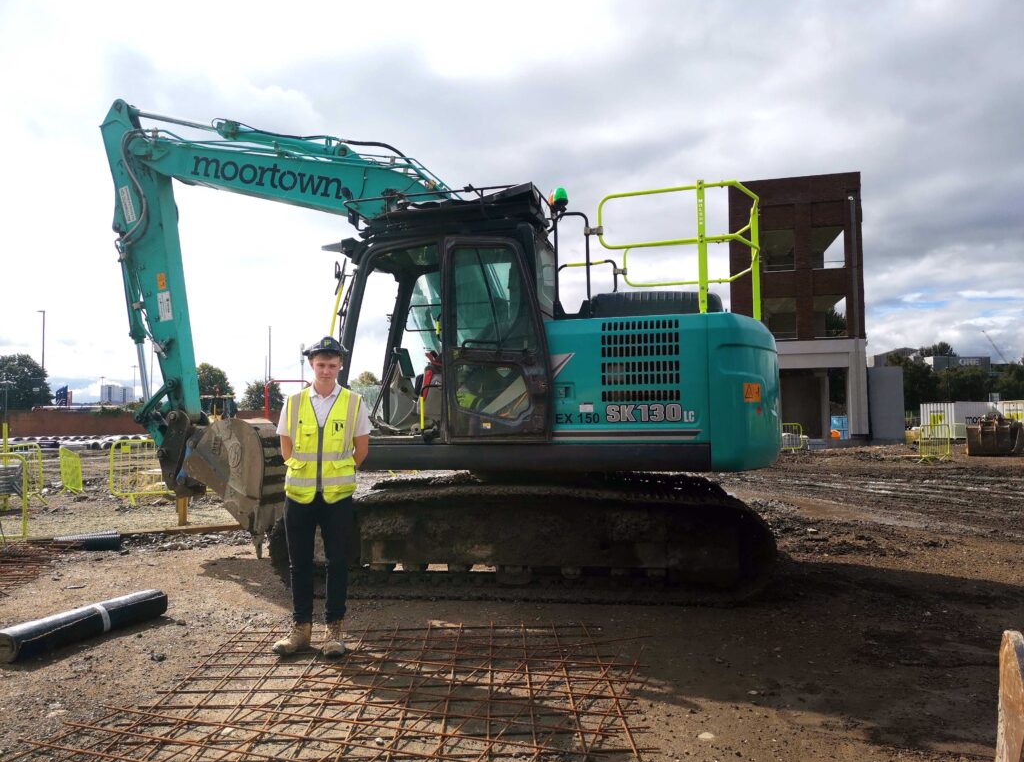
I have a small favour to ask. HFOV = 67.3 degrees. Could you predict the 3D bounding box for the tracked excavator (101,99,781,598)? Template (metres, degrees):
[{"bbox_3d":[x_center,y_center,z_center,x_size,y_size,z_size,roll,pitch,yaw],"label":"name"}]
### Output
[{"bbox_3d":[-0.945,-0.631,7.239,6.622,4.657,2.650,-1,-3,13],"label":"tracked excavator"}]

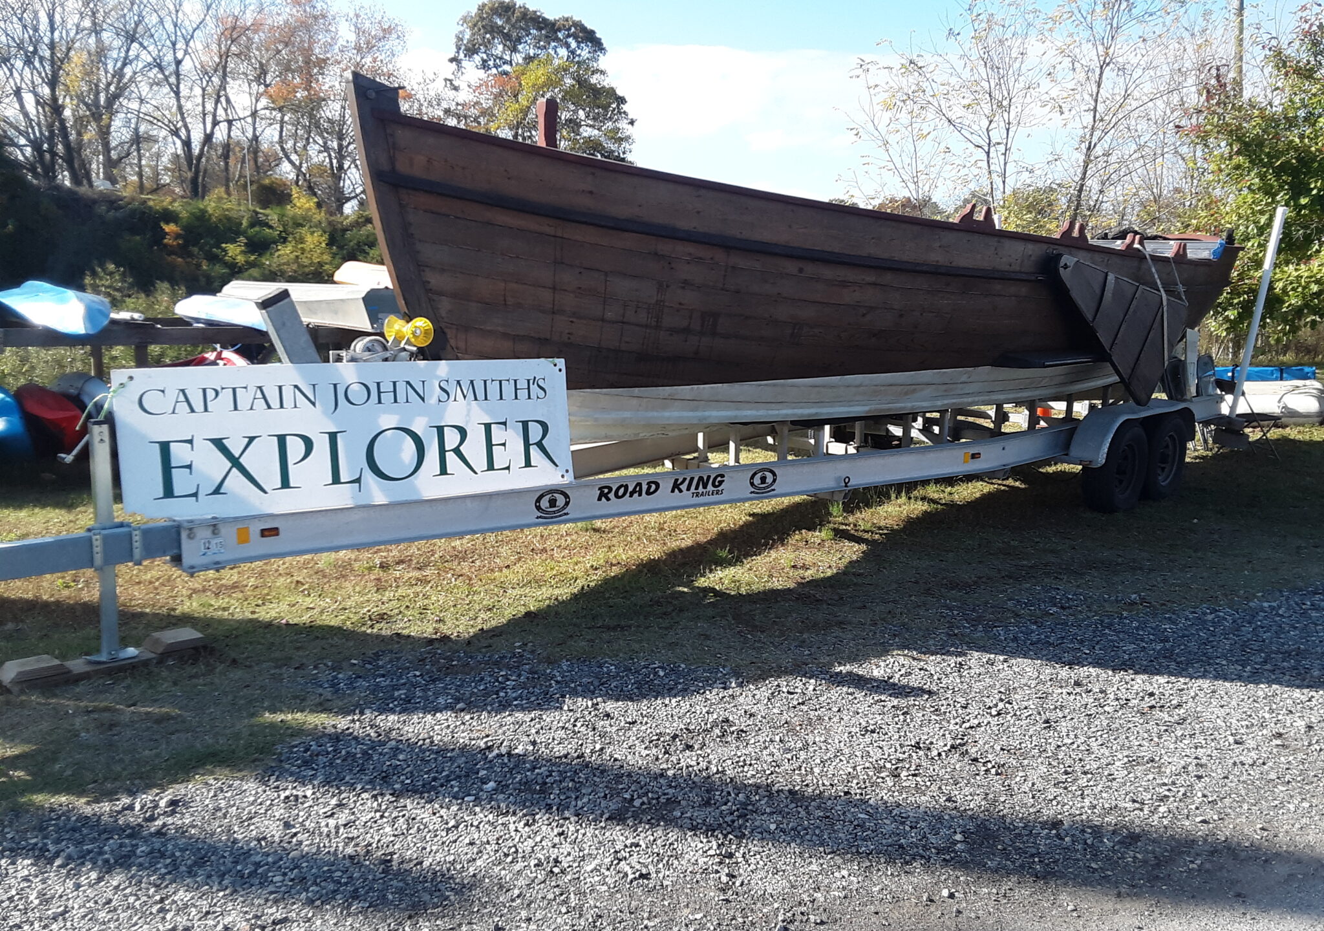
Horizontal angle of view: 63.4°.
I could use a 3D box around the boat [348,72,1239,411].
[{"bbox_3d":[1.859,-1.287,7.716,8.800,1.758,2.300,-9,12,-43],"label":"boat"}]

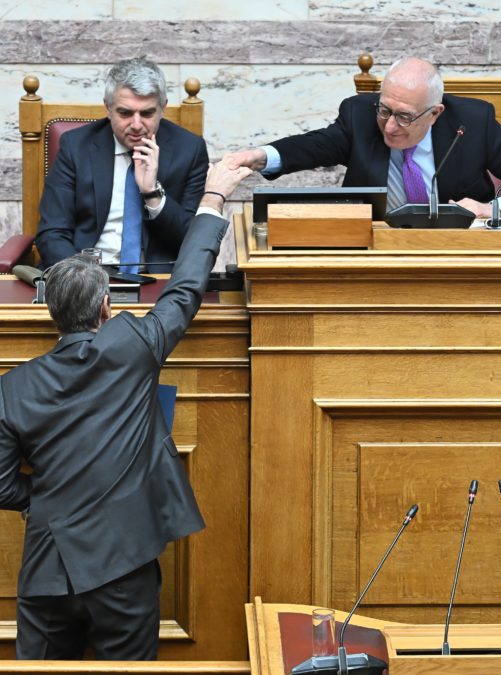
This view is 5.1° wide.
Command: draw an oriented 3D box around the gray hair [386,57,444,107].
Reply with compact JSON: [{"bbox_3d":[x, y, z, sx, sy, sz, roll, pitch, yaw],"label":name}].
[{"bbox_3d":[0.469,-0.728,16.200,0.160,0.140,0.190,9,28,33],"label":"gray hair"}]

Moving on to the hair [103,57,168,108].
[{"bbox_3d":[-0.332,-0.731,16.250,0.178,0.150,0.195,-1,26,-4],"label":"hair"}]

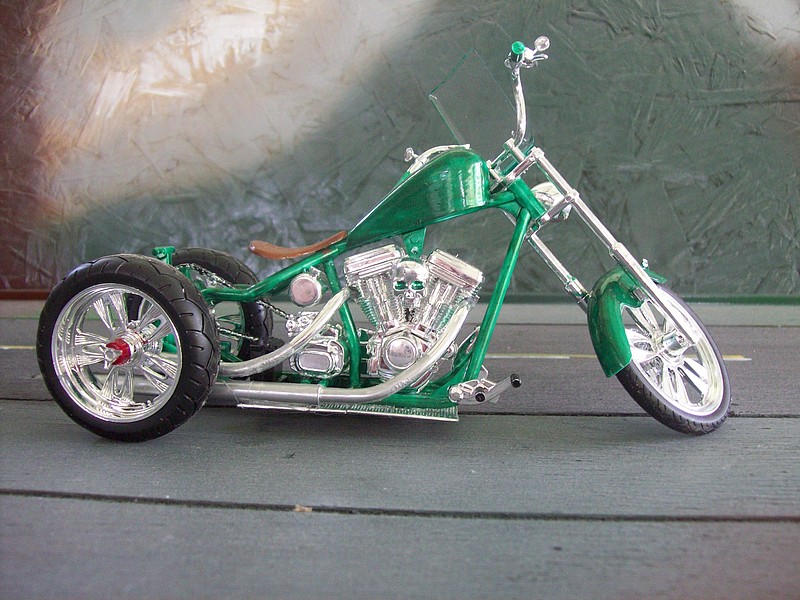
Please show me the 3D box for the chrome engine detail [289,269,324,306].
[{"bbox_3d":[-0.029,-0.004,0.259,0.010,0.012,0.007,1,7,10],"label":"chrome engine detail"}]

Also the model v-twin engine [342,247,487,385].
[{"bbox_3d":[0.004,0.005,0.257,0.043,0.044,0.028,1,7,10],"label":"model v-twin engine"}]

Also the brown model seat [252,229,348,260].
[{"bbox_3d":[-0.032,-0.017,0.264,0.032,0.008,0.020,1,7,10],"label":"brown model seat"}]

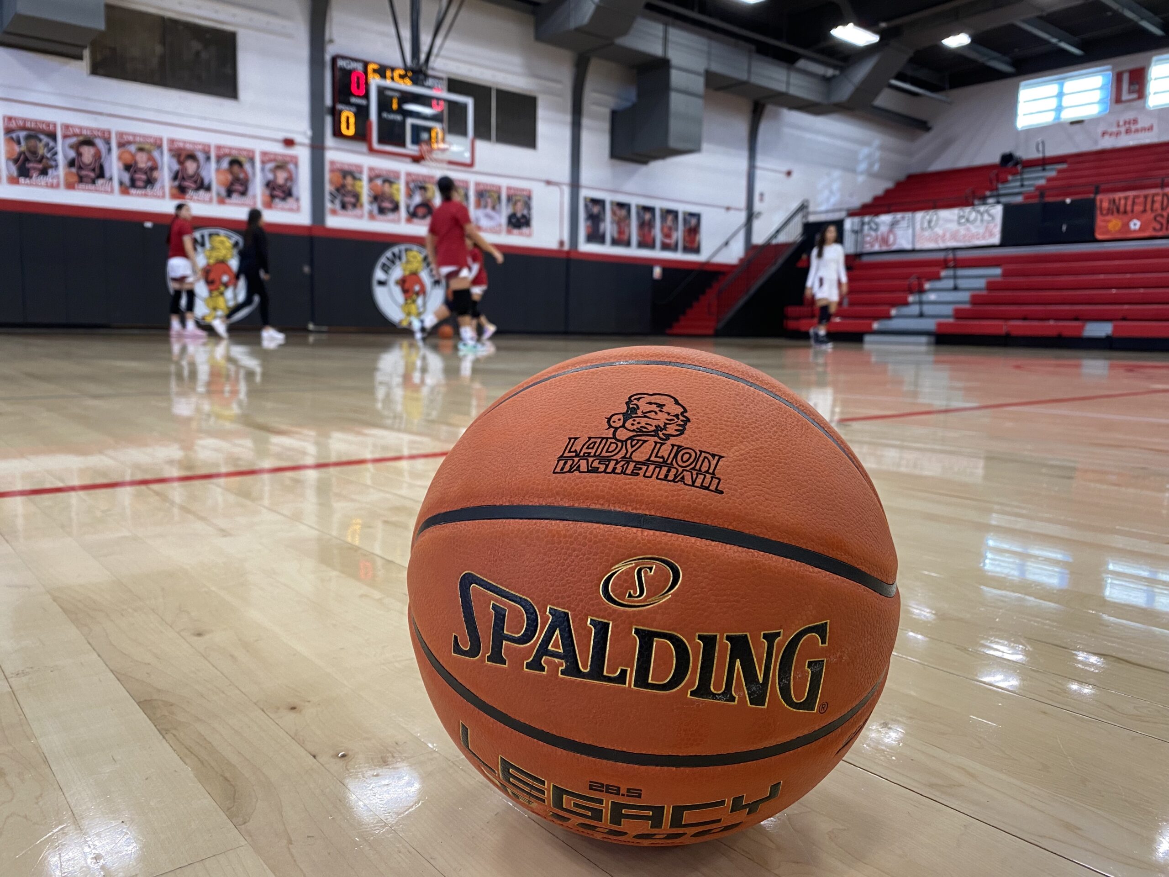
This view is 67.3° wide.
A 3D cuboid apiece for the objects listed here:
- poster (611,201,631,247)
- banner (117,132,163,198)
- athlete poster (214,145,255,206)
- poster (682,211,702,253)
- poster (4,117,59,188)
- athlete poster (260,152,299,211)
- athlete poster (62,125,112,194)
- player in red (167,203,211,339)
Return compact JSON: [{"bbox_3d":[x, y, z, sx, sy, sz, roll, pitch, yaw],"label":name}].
[{"bbox_3d":[0.978,-5.646,23.185,0.681,1.133,0.025,-5,9,-39],"label":"poster"},{"bbox_3d":[-7.980,-4.909,15.812,0.754,1.089,0.025,-5,9,-39],"label":"banner"},{"bbox_3d":[-6.688,-5.027,16.874,0.754,1.089,0.025,-5,9,-39],"label":"athlete poster"},{"bbox_3d":[2.914,-5.576,23.866,0.710,1.105,0.030,-5,9,-38],"label":"poster"},{"bbox_3d":[-9.275,-4.790,14.748,0.754,1.089,0.025,-5,9,-39],"label":"poster"},{"bbox_3d":[-6.025,-5.079,17.420,0.754,1.089,0.025,-5,9,-39],"label":"athlete poster"},{"bbox_3d":[-8.411,-4.724,14.868,0.741,1.078,0.030,-5,9,-38],"label":"athlete poster"},{"bbox_3d":[-5.078,-2.138,11.235,0.520,1.650,0.460,-2,8,-26],"label":"player in red"}]

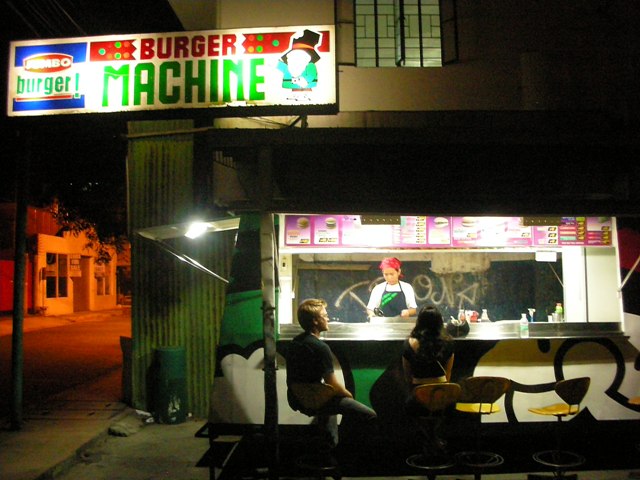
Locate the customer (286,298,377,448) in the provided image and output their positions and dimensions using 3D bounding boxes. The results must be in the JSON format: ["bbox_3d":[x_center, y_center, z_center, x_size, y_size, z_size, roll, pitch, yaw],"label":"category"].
[{"bbox_3d":[0.084,1.094,5.150,0.680,1.240,0.560,3,-5,-43],"label":"customer"}]

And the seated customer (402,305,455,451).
[{"bbox_3d":[0.880,1.116,5.250,0.430,1.180,0.620,0,-4,-7],"label":"seated customer"}]

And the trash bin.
[{"bbox_3d":[-1.761,1.712,7.650,0.370,0.875,0.370,0,-4,-6],"label":"trash bin"}]

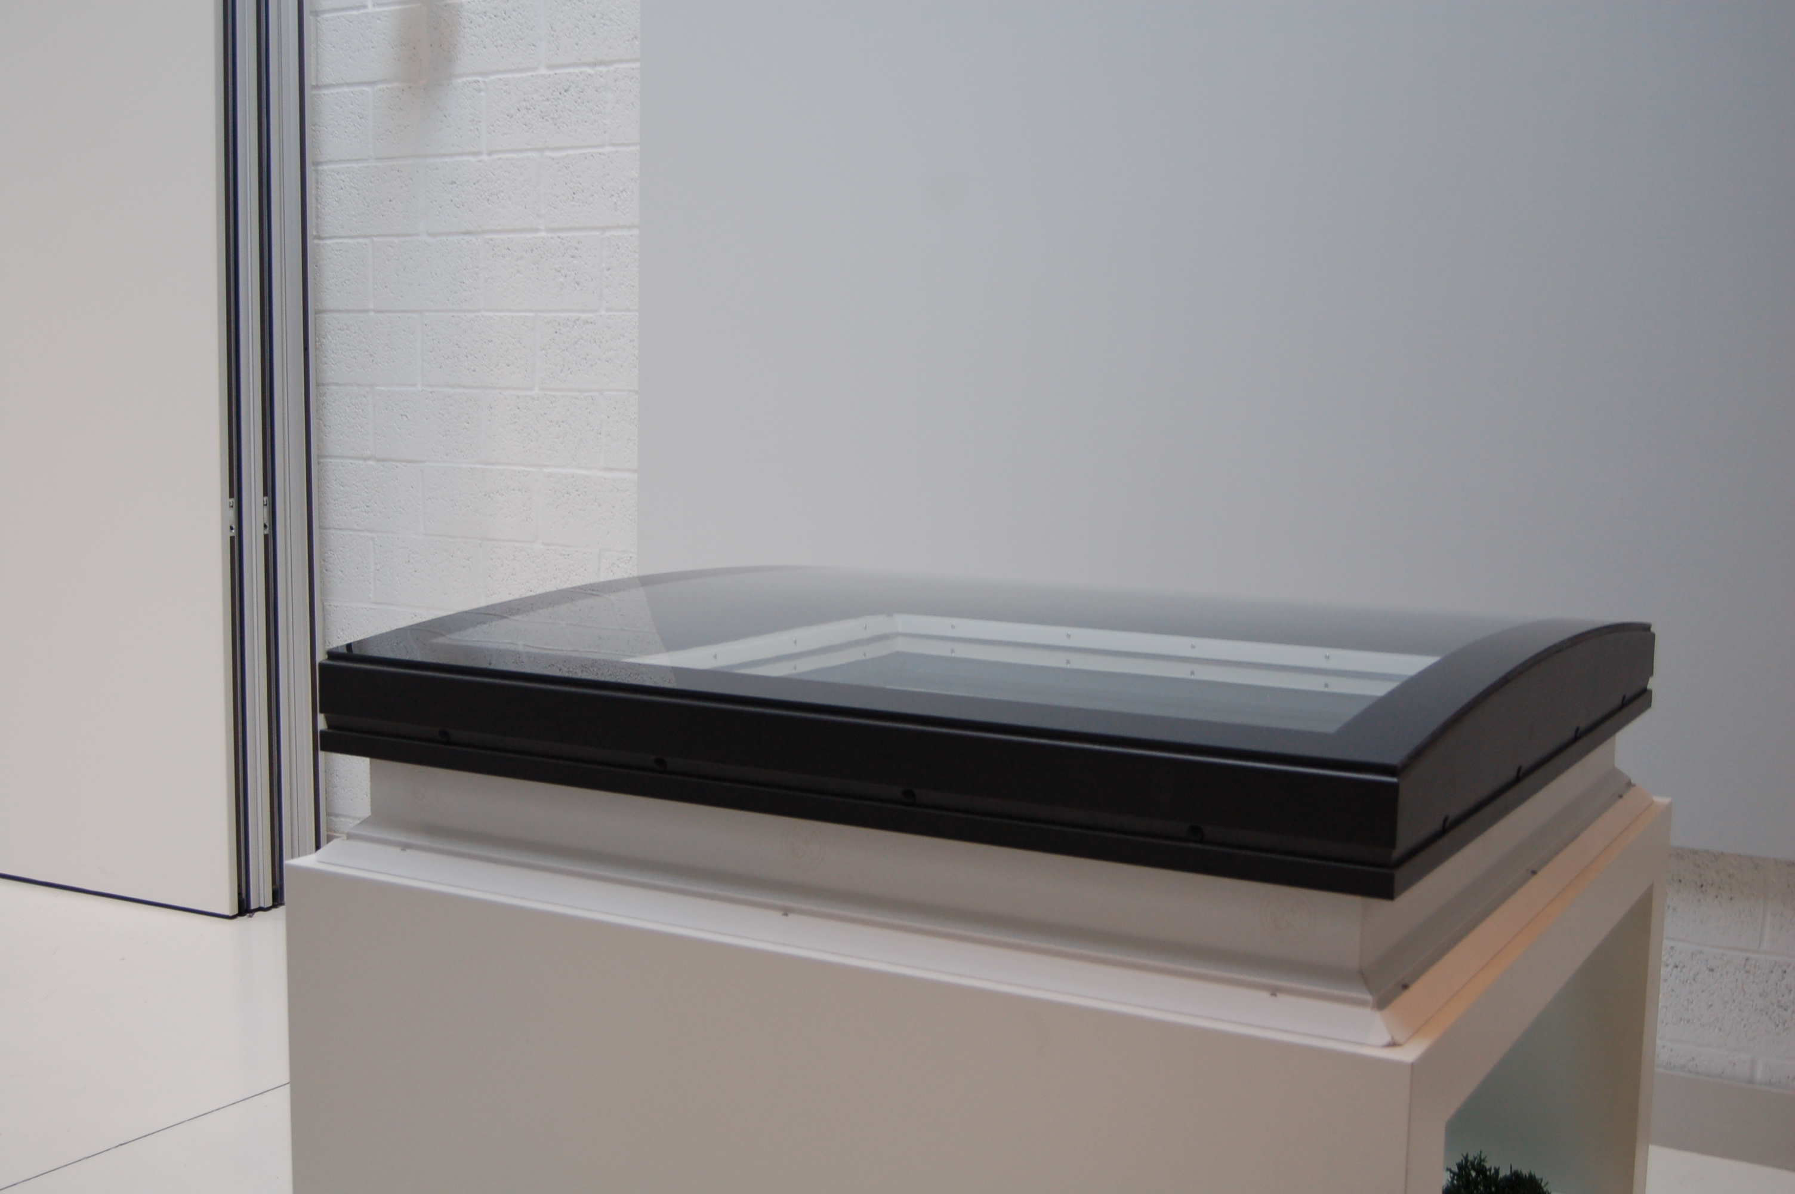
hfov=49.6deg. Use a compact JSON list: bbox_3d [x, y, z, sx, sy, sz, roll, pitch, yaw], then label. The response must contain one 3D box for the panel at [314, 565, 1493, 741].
[{"bbox_3d":[0.177,0.030,2.270,1.106,0.047,1.123,4,7,30],"label":"panel"}]

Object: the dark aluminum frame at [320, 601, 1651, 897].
[{"bbox_3d":[0.176,0.086,2.276,1.157,0.137,1.163,4,7,30],"label":"dark aluminum frame"}]

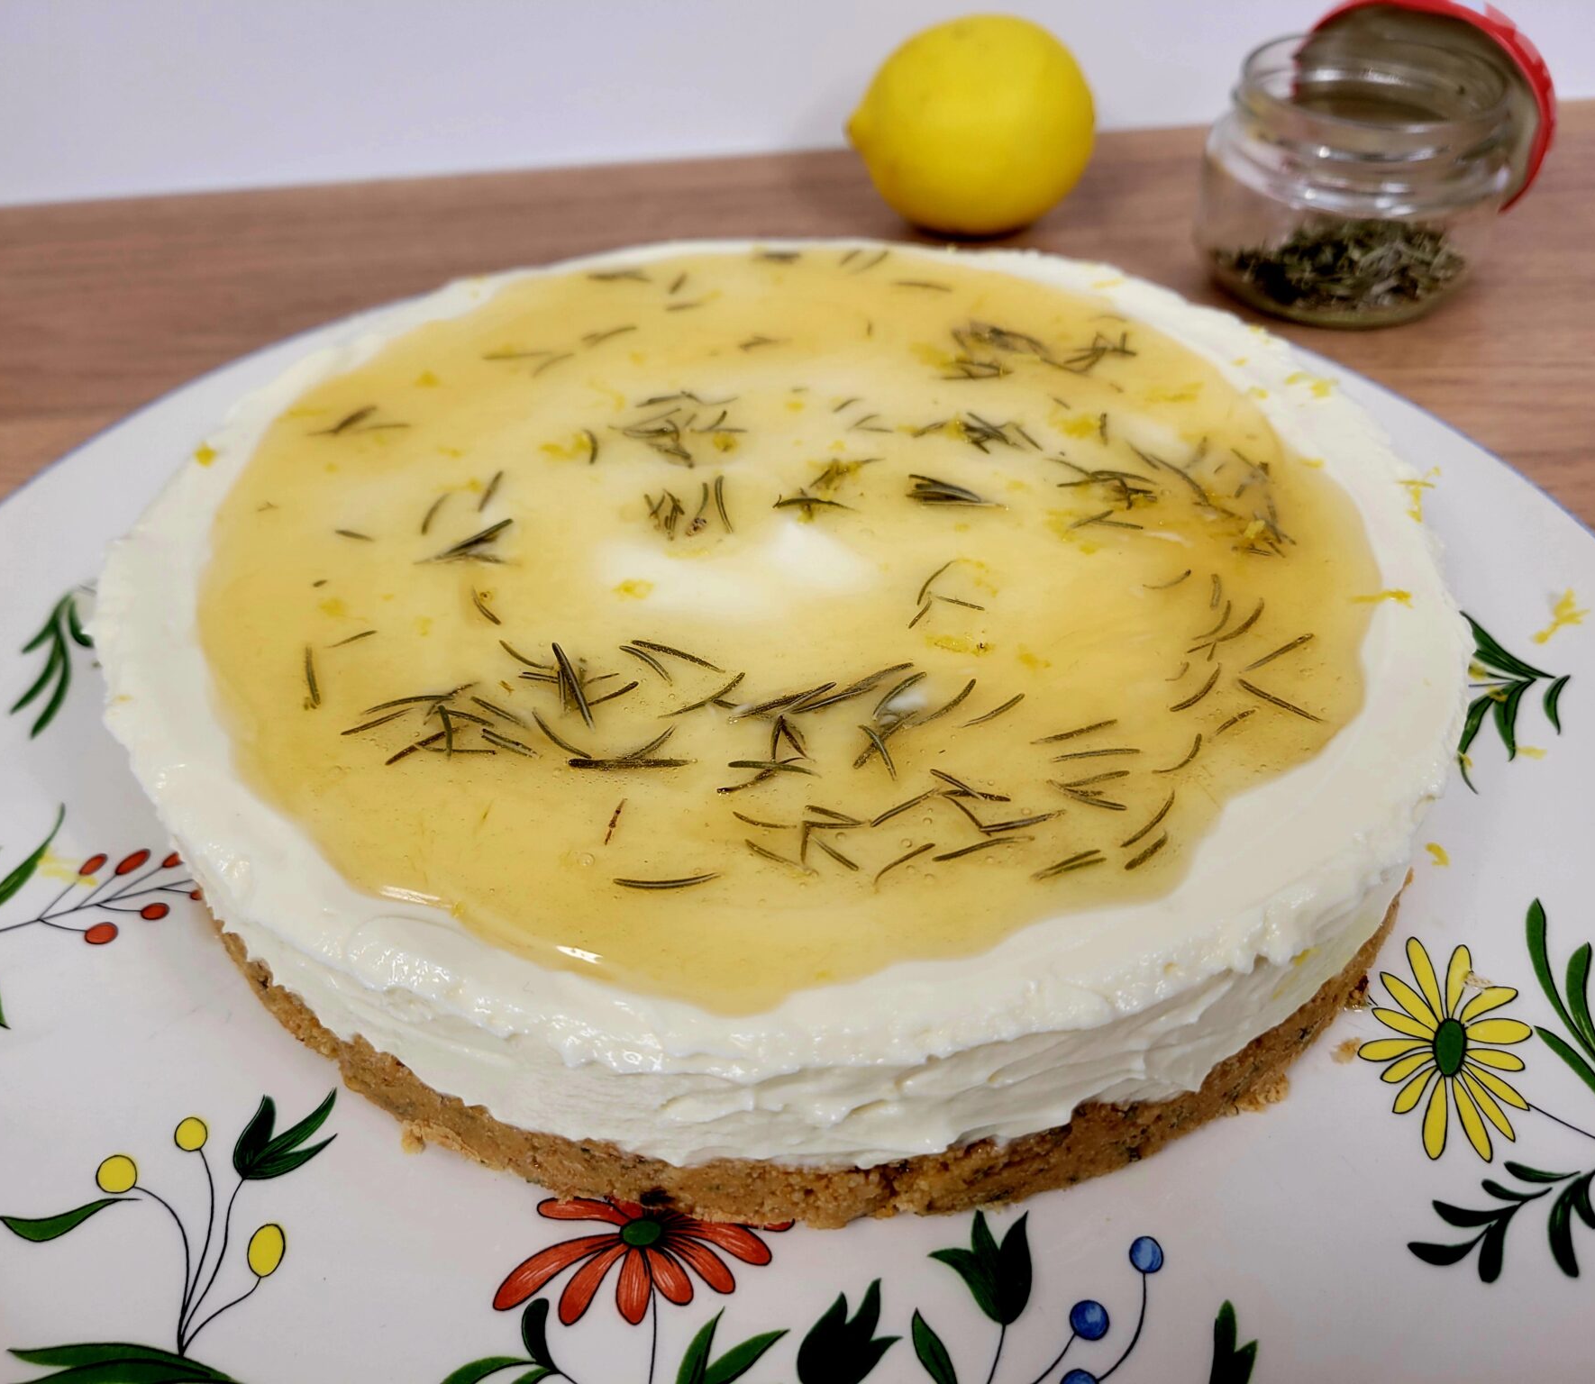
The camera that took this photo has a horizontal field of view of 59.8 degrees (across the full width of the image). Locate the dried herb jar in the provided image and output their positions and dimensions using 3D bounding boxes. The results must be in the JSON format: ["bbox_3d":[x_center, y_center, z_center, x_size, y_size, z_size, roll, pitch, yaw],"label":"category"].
[{"bbox_3d":[0.145,-0.135,0.367,0.074,0.052,0.074,0,42,0],"label":"dried herb jar"}]

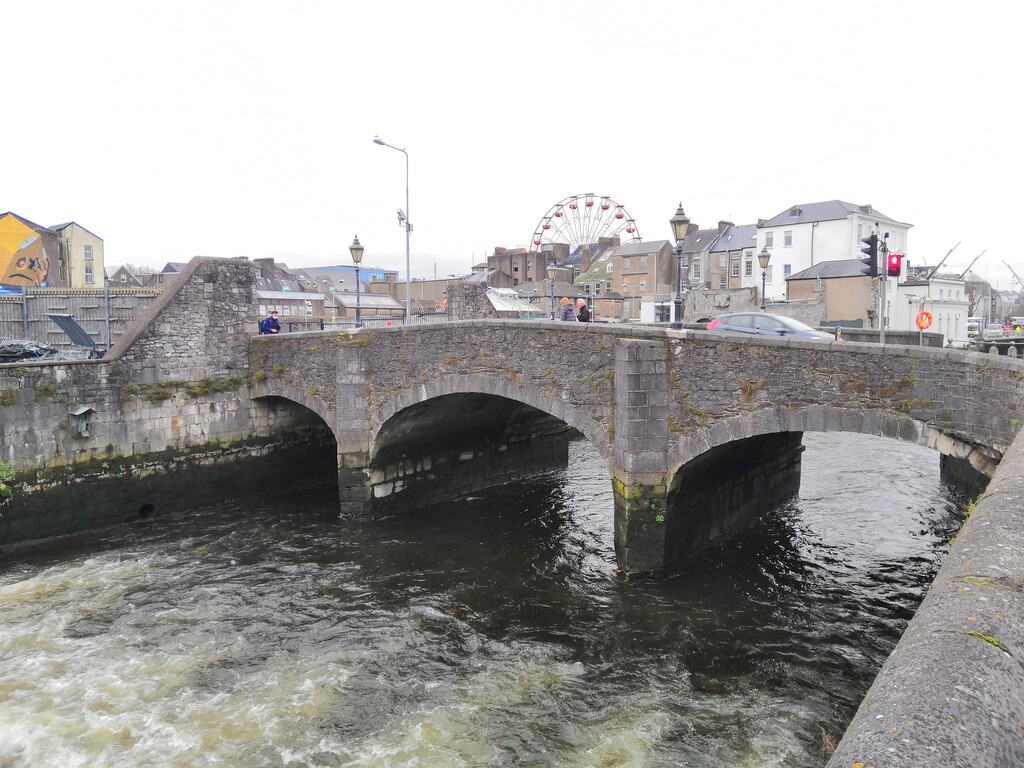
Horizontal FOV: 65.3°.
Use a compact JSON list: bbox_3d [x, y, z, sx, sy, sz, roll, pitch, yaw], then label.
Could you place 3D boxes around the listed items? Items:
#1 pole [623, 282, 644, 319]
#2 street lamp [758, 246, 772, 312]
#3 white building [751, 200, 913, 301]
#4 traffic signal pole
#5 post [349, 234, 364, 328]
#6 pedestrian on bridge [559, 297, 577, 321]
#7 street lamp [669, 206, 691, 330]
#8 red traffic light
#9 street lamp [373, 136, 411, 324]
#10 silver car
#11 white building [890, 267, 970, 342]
[{"bbox_3d":[9.710,-5.638,63.754,2.000,4.740,0.350,3,6,37],"label":"pole"},{"bbox_3d":[9.456,-3.679,29.910,0.420,2.950,0.420,-1,5,-15],"label":"street lamp"},{"bbox_3d":[32.464,-11.337,81.047,11.800,13.560,10.300,-4,6,-38],"label":"white building"},{"bbox_3d":[10.167,-2.186,21.896,0.200,3.890,0.200,3,6,37],"label":"traffic signal pole"},{"bbox_3d":[-4.879,-3.234,25.255,0.420,2.950,0.420,-1,5,-15],"label":"post"},{"bbox_3d":[1.527,-1.565,22.246,0.400,1.680,0.500,3,6,37],"label":"pedestrian on bridge"},{"bbox_3d":[3.889,-2.724,18.542,0.420,2.960,0.420,-1,5,-15],"label":"street lamp"},{"bbox_3d":[10.412,-3.221,21.713,0.360,0.620,0.320,2,5,21],"label":"red traffic light"},{"bbox_3d":[-5.524,-6.357,37.320,0.500,9.460,2.380,3,6,37],"label":"street lamp"},{"bbox_3d":[8.750,-1.628,26.655,4.000,1.480,1.750,3,6,37],"label":"silver car"},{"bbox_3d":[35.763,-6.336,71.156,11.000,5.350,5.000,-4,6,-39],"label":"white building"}]

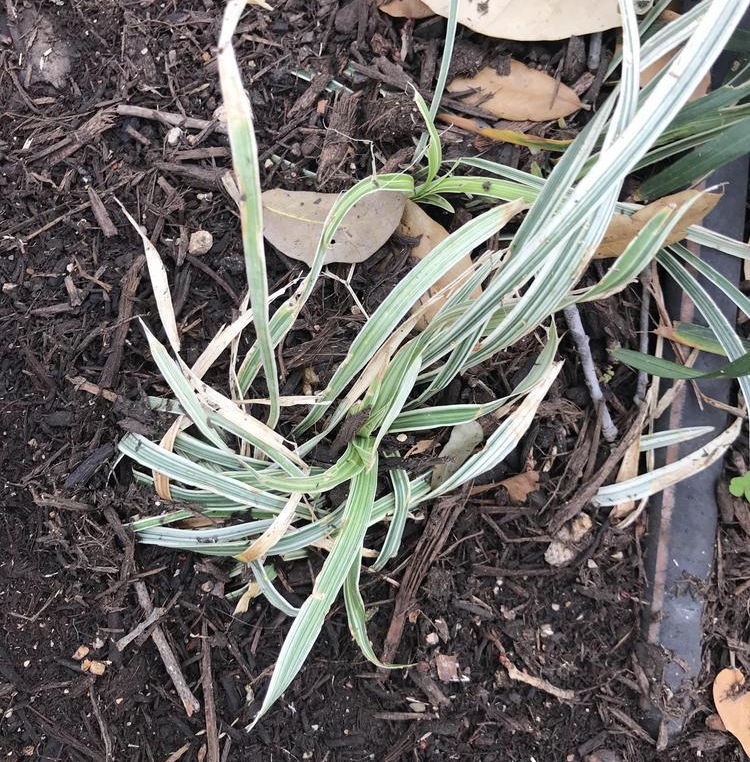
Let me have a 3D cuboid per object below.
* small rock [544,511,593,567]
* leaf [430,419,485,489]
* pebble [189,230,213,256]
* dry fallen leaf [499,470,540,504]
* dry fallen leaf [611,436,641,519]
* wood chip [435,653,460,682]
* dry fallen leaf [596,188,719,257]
[{"bbox_3d":[0.099,0.080,0.411,0.016,0.014,0.032,40,80,7],"label":"small rock"},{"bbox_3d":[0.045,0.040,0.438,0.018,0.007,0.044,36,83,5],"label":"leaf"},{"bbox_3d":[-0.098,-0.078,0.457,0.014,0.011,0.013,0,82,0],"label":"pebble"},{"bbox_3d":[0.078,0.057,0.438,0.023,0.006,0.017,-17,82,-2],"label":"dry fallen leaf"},{"bbox_3d":[0.114,0.042,0.366,0.009,0.009,0.040,14,82,2],"label":"dry fallen leaf"},{"bbox_3d":[0.036,0.142,0.399,0.011,0.004,0.012,-2,79,-2],"label":"wood chip"},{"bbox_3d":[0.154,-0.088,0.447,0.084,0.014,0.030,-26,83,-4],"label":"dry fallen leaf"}]

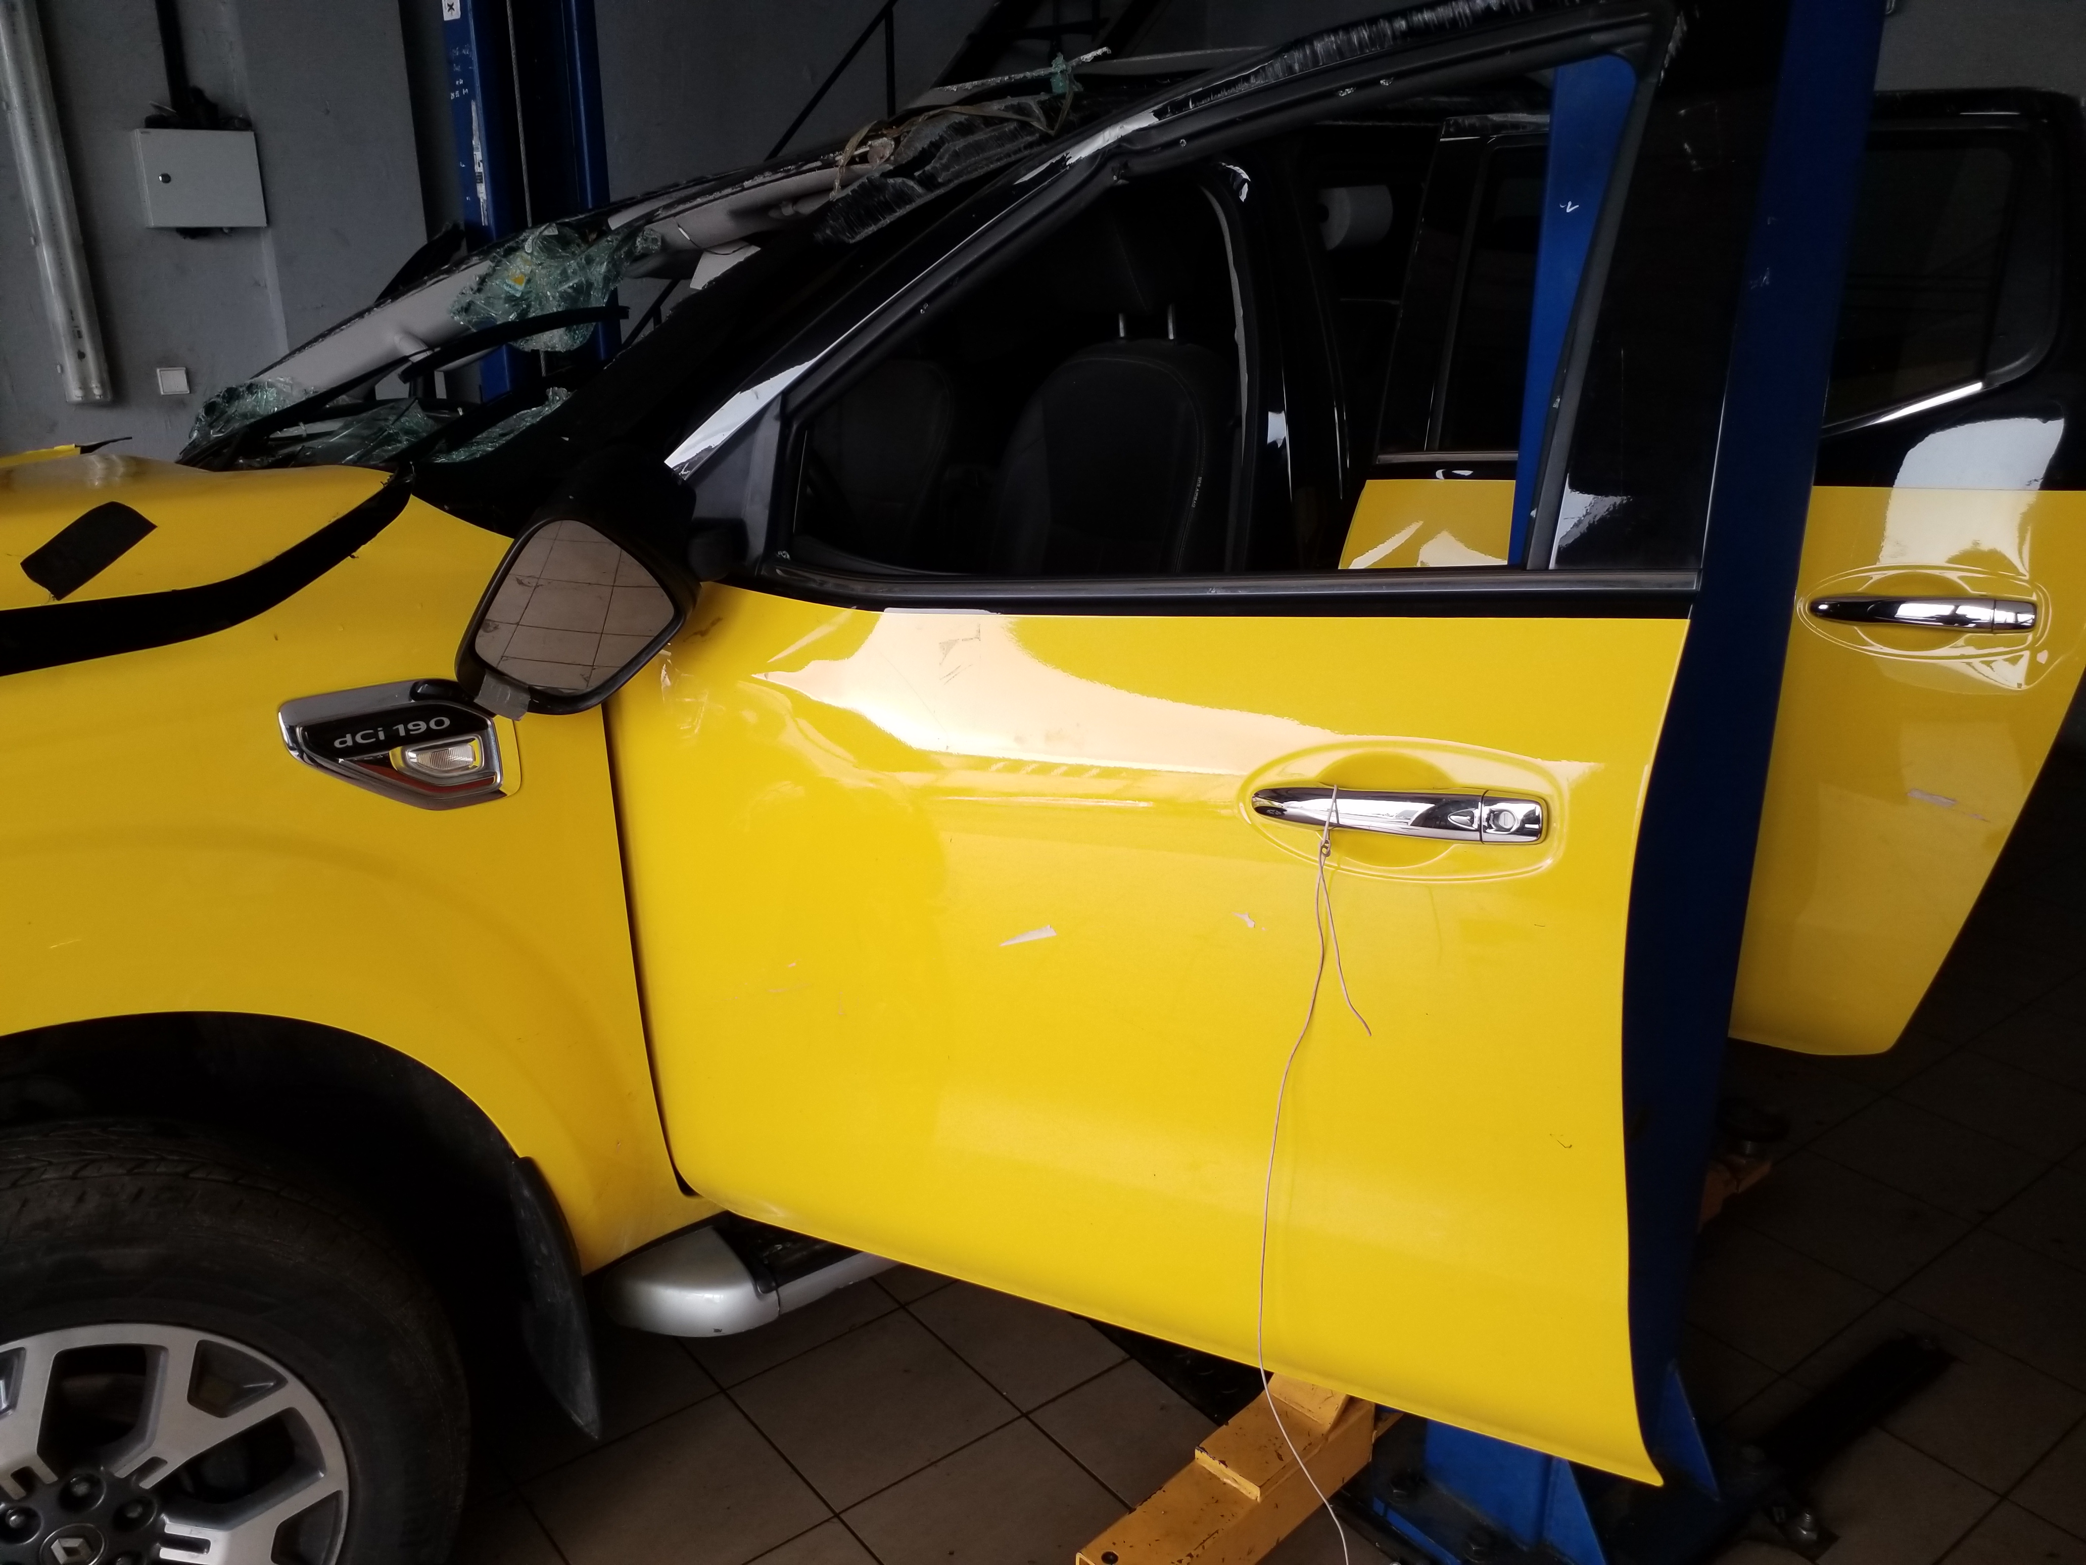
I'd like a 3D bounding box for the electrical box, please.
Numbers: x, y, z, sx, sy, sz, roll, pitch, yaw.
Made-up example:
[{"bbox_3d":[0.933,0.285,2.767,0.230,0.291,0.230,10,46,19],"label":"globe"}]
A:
[{"bbox_3d":[-2.588,-1.849,4.995,0.315,0.280,0.120,-14,23,-35],"label":"electrical box"}]

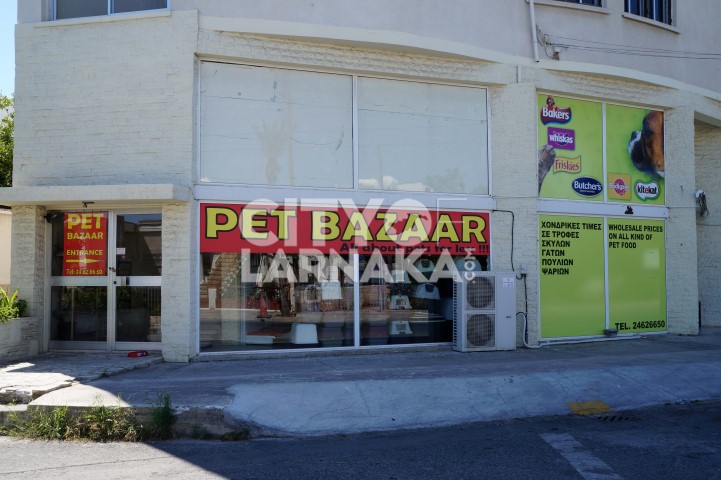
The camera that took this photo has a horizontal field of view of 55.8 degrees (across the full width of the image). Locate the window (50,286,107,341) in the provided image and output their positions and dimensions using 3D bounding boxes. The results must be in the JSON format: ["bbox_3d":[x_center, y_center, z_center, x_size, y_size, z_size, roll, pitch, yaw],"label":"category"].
[{"bbox_3d":[-4.279,1.125,10.357,0.918,0.834,0.060,0,-2,8],"label":"window"}]

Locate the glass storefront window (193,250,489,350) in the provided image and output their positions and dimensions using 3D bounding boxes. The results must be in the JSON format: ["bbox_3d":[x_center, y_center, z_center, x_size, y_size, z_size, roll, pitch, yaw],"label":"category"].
[{"bbox_3d":[-0.070,0.960,10.841,4.865,1.480,0.080,1,-3,-19],"label":"glass storefront window"}]

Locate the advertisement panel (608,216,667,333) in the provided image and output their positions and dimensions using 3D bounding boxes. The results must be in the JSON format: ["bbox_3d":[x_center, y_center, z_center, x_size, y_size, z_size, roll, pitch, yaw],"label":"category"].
[{"bbox_3d":[5.300,0.687,12.996,1.547,2.143,0.050,1,-3,-25],"label":"advertisement panel"}]

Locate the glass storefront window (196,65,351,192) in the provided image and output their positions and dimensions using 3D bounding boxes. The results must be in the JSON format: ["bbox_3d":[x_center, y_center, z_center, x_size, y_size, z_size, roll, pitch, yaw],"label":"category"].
[{"bbox_3d":[-1.220,-1.704,10.352,2.394,1.821,0.080,1,-3,-20],"label":"glass storefront window"}]

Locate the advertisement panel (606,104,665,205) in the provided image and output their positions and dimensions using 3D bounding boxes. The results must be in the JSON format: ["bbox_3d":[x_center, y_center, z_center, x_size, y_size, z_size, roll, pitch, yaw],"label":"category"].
[{"bbox_3d":[5.310,-1.616,13.101,1.540,1.867,0.050,1,-3,-25],"label":"advertisement panel"}]

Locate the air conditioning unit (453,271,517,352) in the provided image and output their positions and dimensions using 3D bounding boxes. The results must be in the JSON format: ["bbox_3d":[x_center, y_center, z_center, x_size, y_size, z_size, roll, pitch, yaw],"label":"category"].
[{"bbox_3d":[2.007,1.144,10.995,0.955,1.250,0.330,1,-3,-18],"label":"air conditioning unit"}]

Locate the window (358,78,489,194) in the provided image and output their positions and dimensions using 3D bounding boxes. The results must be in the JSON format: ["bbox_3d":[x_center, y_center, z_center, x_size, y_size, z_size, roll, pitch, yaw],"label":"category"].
[{"bbox_3d":[1.075,-1.680,11.186,2.372,1.820,0.080,1,-3,-20],"label":"window"}]

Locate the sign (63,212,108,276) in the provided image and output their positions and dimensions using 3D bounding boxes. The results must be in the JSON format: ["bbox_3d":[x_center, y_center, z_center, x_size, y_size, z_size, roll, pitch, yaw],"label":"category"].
[{"bbox_3d":[-4.197,0.068,10.389,0.711,0.978,0.030,0,-2,8],"label":"sign"}]

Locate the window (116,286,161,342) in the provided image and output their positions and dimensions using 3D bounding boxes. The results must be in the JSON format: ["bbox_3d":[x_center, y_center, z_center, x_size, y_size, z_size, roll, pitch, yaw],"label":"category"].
[{"bbox_3d":[-3.287,1.117,10.209,0.796,0.837,0.060,0,-2,8],"label":"window"}]

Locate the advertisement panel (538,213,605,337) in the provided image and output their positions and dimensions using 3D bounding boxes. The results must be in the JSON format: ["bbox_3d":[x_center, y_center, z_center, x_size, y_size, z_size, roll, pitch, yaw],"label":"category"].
[{"bbox_3d":[3.870,0.656,12.315,1.531,2.165,0.050,1,-3,-25],"label":"advertisement panel"}]

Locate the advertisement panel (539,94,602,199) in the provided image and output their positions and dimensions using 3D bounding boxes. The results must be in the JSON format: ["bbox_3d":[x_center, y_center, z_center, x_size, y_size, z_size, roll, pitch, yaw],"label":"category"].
[{"bbox_3d":[3.857,-1.644,12.409,1.535,1.872,0.050,1,-3,-25],"label":"advertisement panel"}]

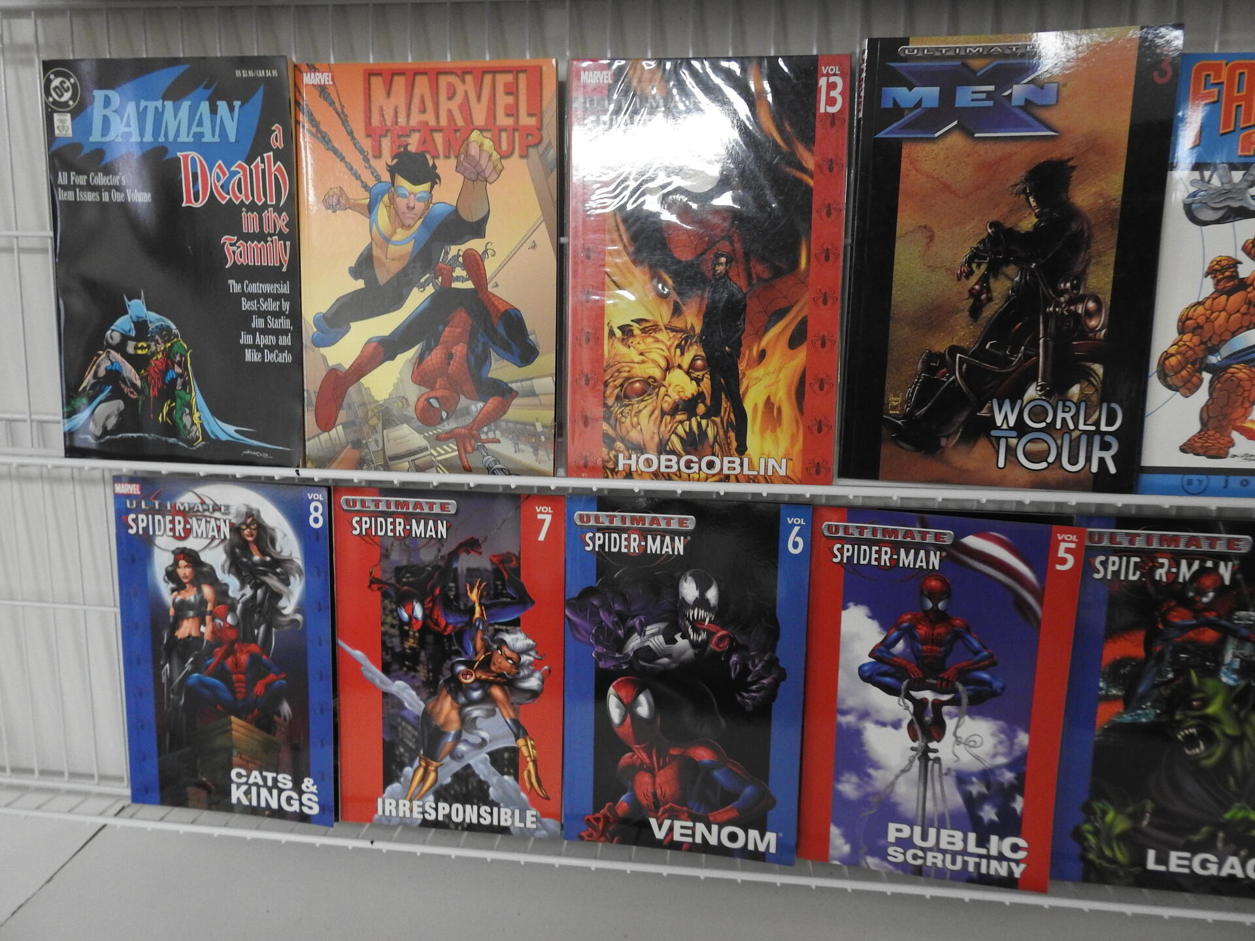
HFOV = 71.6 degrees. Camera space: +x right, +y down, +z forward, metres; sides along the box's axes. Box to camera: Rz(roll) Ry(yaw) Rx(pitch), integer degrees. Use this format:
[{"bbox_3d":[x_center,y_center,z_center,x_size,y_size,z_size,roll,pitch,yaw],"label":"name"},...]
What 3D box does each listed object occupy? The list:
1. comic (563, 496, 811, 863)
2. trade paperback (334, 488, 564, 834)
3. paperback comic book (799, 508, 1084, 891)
[{"bbox_3d":[0.039,0.148,0.617,0.168,0.258,0.010,2,8,9],"label":"comic"},{"bbox_3d":[-0.129,0.140,0.636,0.168,0.258,0.010,2,8,5],"label":"trade paperback"},{"bbox_3d":[0.208,0.156,0.594,0.168,0.258,0.010,3,10,12],"label":"paperback comic book"}]

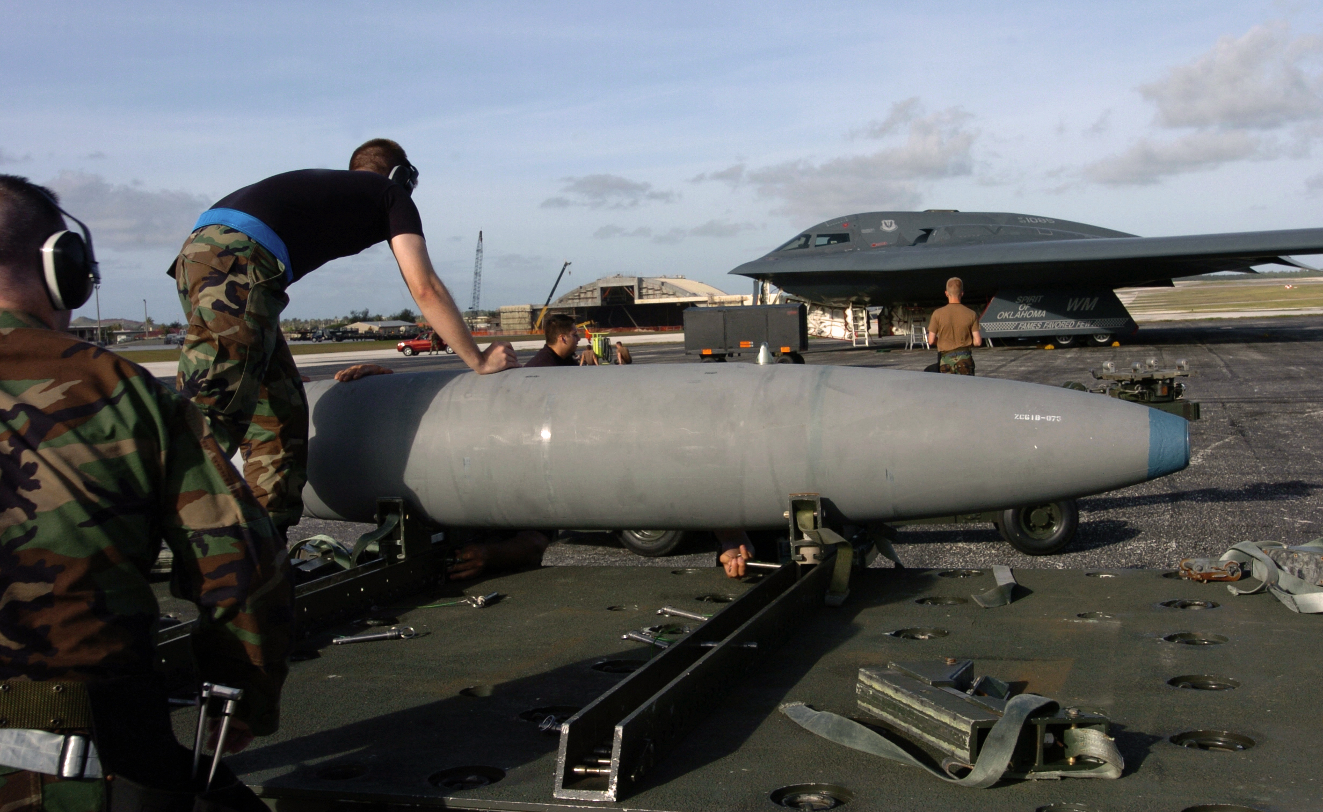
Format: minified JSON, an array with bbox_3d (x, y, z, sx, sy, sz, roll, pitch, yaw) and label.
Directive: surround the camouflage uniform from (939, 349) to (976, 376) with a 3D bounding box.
[{"bbox_3d":[2.868,-0.055,13.800,0.420,1.000,0.300,-2,3,9],"label":"camouflage uniform"}]

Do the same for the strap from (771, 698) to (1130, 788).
[{"bbox_3d":[0.419,0.513,2.408,0.197,0.115,0.704,-6,4,-39],"label":"strap"}]

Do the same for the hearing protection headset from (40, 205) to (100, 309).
[{"bbox_3d":[-0.864,-0.216,1.920,0.210,0.190,0.100,-5,4,-27],"label":"hearing protection headset"}]

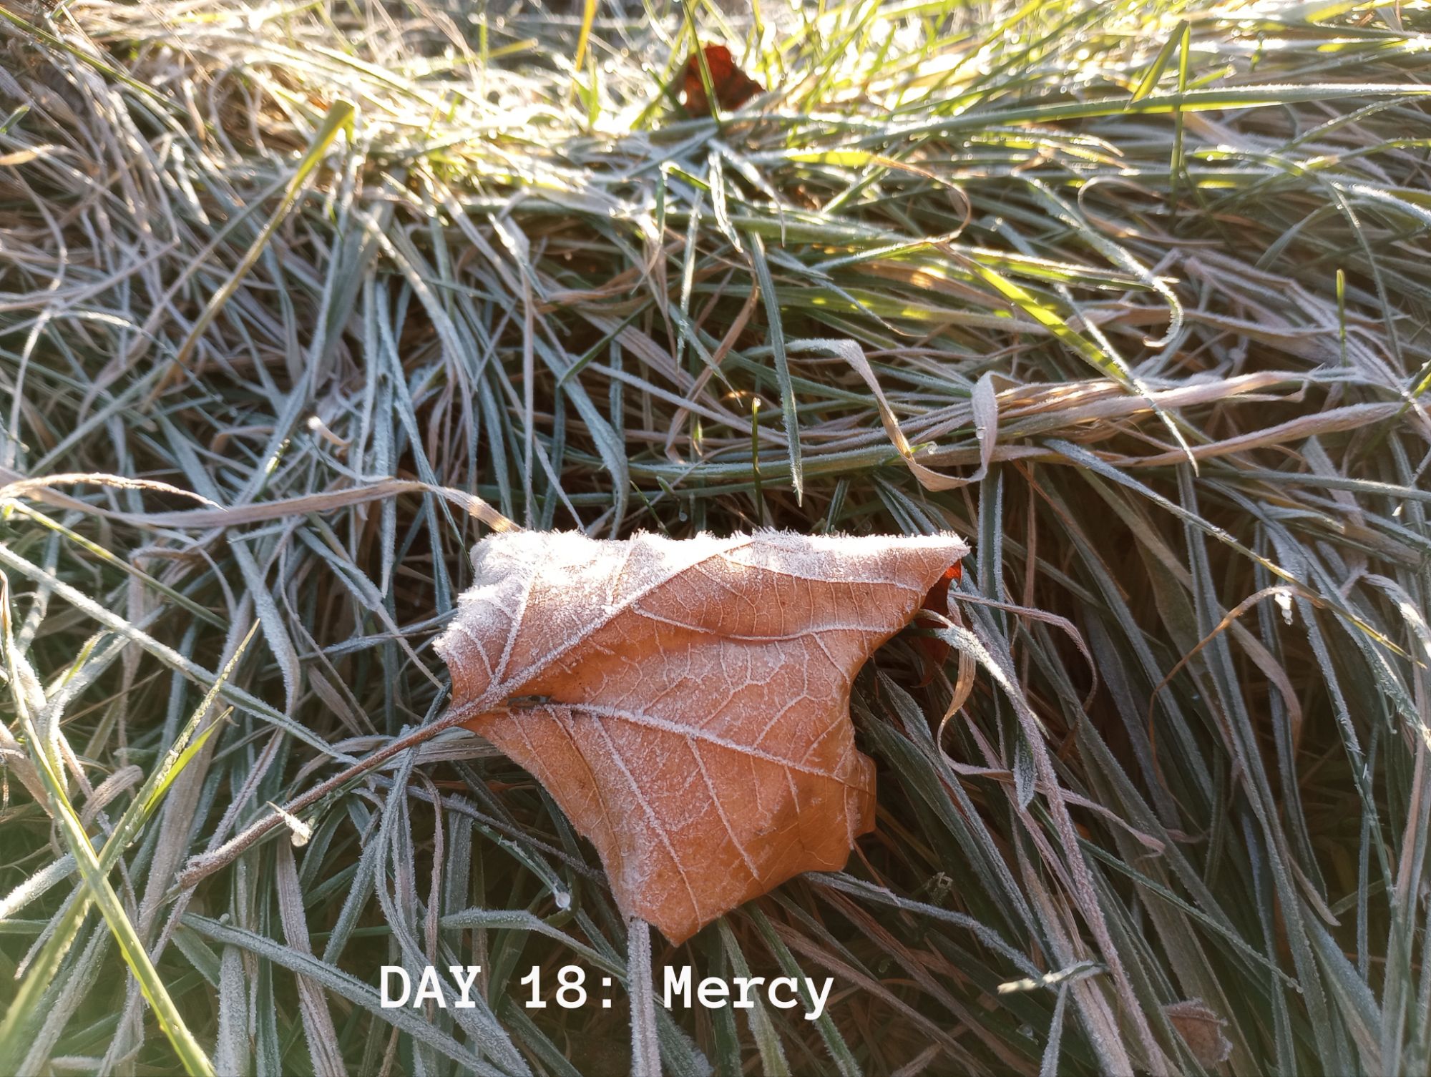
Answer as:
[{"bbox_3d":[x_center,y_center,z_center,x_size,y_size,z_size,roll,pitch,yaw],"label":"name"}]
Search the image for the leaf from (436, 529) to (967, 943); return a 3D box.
[{"bbox_3d":[-0.003,0.044,0.280,0.127,0.050,0.097,0,42,0],"label":"leaf"}]

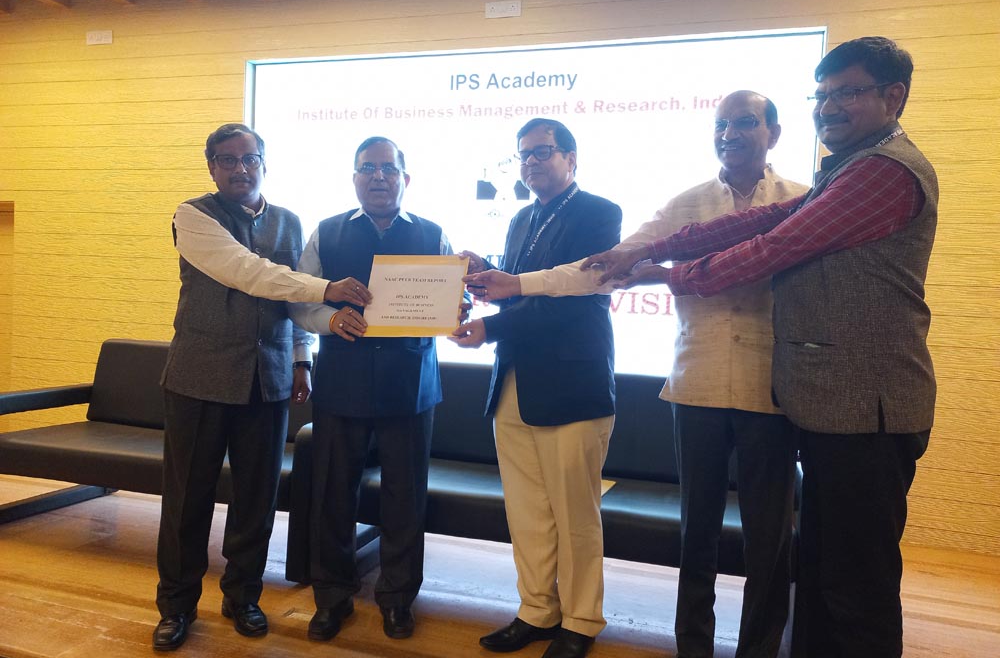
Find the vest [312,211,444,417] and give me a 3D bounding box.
[{"bbox_3d":[-0.398,-0.067,2.360,0.450,0.670,0.310,2,4,-9],"label":"vest"}]

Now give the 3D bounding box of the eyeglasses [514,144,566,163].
[{"bbox_3d":[0.148,-0.536,2.240,0.141,0.045,0.145,4,2,34],"label":"eyeglasses"}]

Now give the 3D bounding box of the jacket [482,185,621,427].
[{"bbox_3d":[0.148,-0.089,2.250,0.475,0.735,0.430,6,5,43],"label":"jacket"}]

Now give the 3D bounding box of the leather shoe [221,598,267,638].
[{"bbox_3d":[-0.868,0.941,2.466,0.105,0.105,0.285,1,2,-35],"label":"leather shoe"}]

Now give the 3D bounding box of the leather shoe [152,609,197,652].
[{"bbox_3d":[-1.053,0.940,2.378,0.105,0.105,0.280,2,4,-4],"label":"leather shoe"}]

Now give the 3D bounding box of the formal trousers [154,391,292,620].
[{"bbox_3d":[-0.940,0.467,2.430,0.410,0.940,0.310,2,2,-22],"label":"formal trousers"}]

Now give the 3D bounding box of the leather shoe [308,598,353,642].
[{"bbox_3d":[-0.571,0.955,2.483,0.104,0.105,0.285,3,2,9],"label":"leather shoe"}]

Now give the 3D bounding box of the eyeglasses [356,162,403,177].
[{"bbox_3d":[-0.382,-0.507,2.295,0.142,0.045,0.140,2,4,-7],"label":"eyeglasses"}]

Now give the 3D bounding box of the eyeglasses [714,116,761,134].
[{"bbox_3d":[0.703,-0.580,2.085,0.140,0.042,0.140,6,5,43],"label":"eyeglasses"}]

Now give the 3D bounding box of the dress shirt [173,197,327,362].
[{"bbox_3d":[-0.745,-0.122,2.235,0.470,0.580,0.460,0,4,-34],"label":"dress shirt"}]

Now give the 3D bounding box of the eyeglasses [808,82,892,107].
[{"bbox_3d":[0.812,-0.537,1.656,0.145,0.048,0.143,-12,9,-27],"label":"eyeglasses"}]

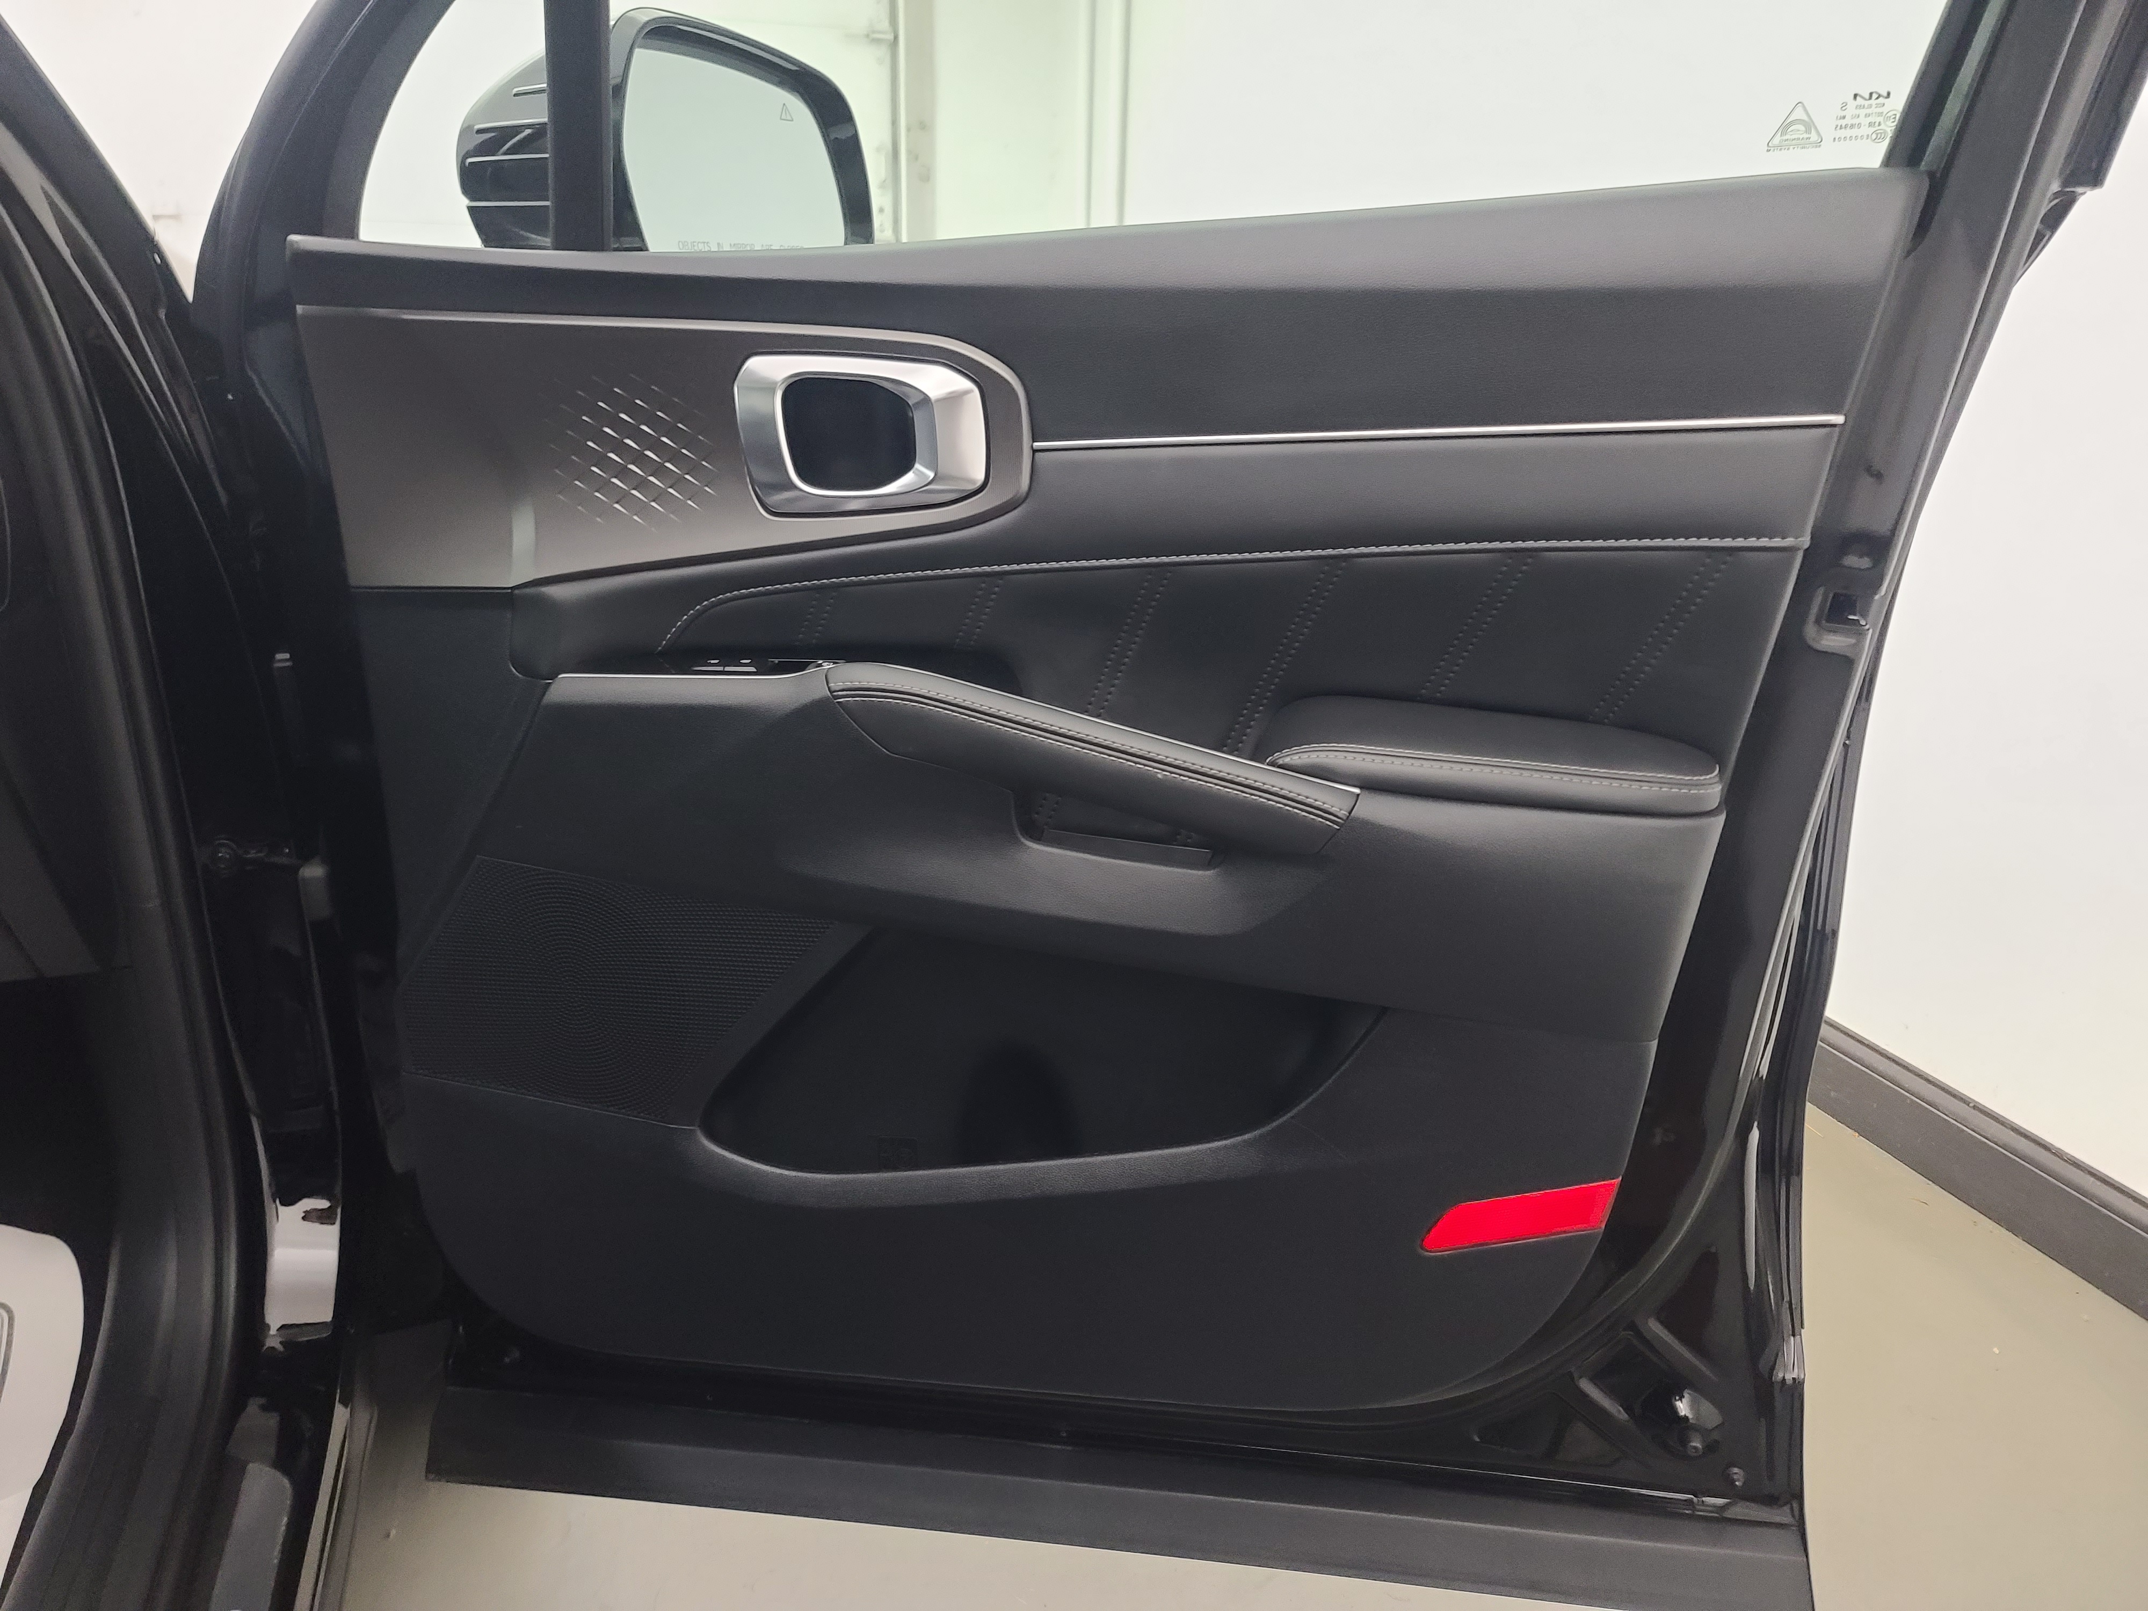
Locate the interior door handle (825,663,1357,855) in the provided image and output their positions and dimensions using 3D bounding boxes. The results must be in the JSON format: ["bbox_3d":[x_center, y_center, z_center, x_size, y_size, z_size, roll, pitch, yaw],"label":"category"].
[{"bbox_3d":[0.008,-0.033,0.824,0.282,0.054,0.058,14,20,5],"label":"interior door handle"}]

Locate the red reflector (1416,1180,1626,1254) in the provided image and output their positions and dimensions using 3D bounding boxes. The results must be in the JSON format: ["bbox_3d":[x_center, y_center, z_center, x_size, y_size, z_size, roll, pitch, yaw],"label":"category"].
[{"bbox_3d":[0.263,0.243,0.918,0.115,0.040,0.012,-9,16,12],"label":"red reflector"}]

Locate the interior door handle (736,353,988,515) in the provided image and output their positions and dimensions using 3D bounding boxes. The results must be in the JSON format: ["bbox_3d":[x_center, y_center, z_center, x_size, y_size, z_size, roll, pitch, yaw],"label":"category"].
[{"bbox_3d":[-0.115,-0.203,0.846,0.138,0.085,0.035,4,19,8],"label":"interior door handle"}]

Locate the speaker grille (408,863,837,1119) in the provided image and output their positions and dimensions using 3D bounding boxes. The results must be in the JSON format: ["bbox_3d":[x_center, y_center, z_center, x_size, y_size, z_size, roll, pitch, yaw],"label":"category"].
[{"bbox_3d":[-0.281,0.114,0.961,0.287,0.165,0.025,4,19,8],"label":"speaker grille"}]

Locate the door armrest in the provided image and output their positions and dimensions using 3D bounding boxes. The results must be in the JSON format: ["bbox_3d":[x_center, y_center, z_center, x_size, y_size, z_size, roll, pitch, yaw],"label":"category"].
[{"bbox_3d":[0.213,-0.029,0.822,0.228,0.046,0.083,4,19,8],"label":"door armrest"}]

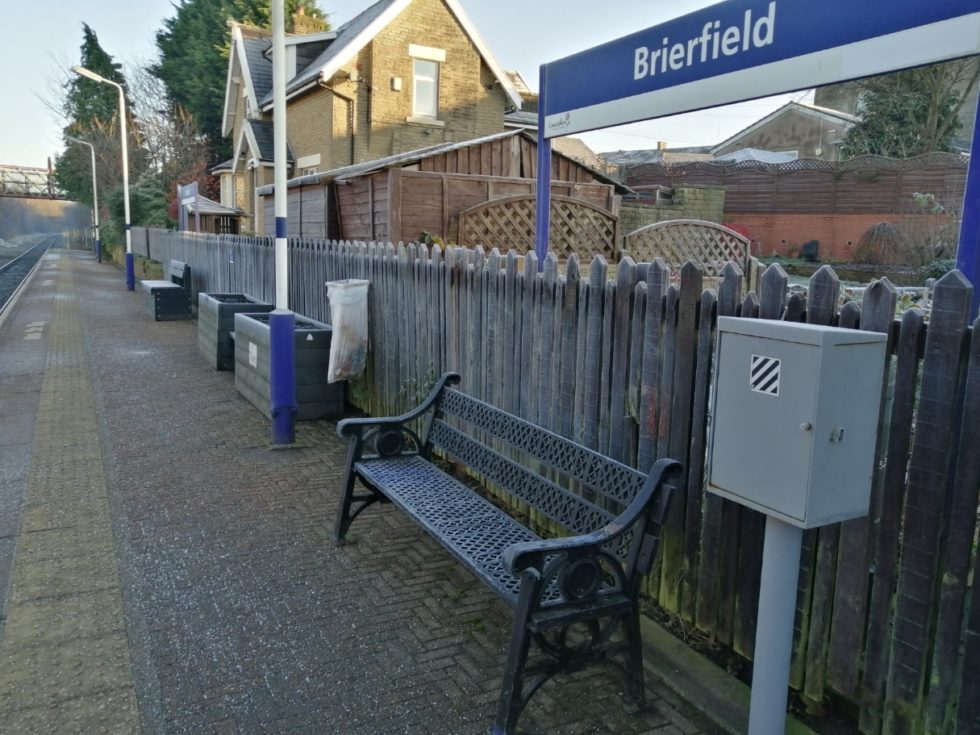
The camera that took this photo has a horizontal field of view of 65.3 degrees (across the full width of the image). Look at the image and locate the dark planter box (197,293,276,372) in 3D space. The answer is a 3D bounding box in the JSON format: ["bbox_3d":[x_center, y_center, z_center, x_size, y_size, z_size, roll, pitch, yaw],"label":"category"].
[{"bbox_3d":[-3.108,-0.474,9.285,0.585,0.735,1.540,-4,11,-28],"label":"dark planter box"}]

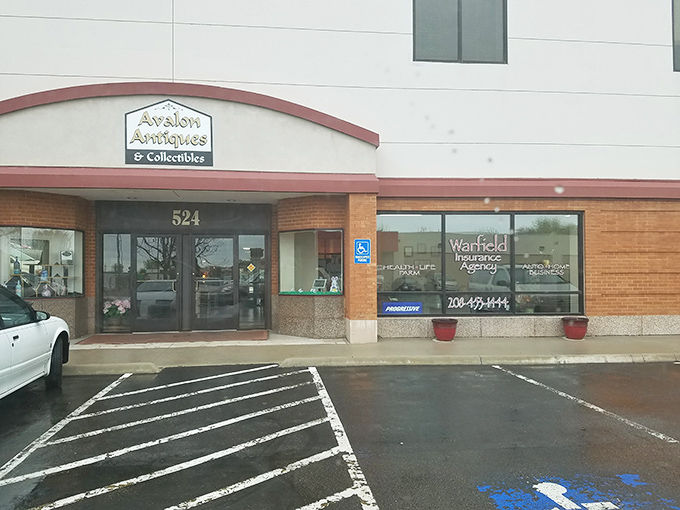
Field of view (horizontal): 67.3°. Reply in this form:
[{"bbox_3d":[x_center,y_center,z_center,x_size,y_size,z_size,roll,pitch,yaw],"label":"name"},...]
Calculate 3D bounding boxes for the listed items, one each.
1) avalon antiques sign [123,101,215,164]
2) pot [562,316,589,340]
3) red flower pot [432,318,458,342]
[{"bbox_3d":[-3.034,-2.181,9.094,1.508,1.173,0.060,0,-1,-5],"label":"avalon antiques sign"},{"bbox_3d":[4.565,1.416,9.882,0.490,0.400,0.490,0,-1,0],"label":"pot"},{"bbox_3d":[2.009,1.412,9.722,0.490,0.400,0.490,0,-1,0],"label":"red flower pot"}]

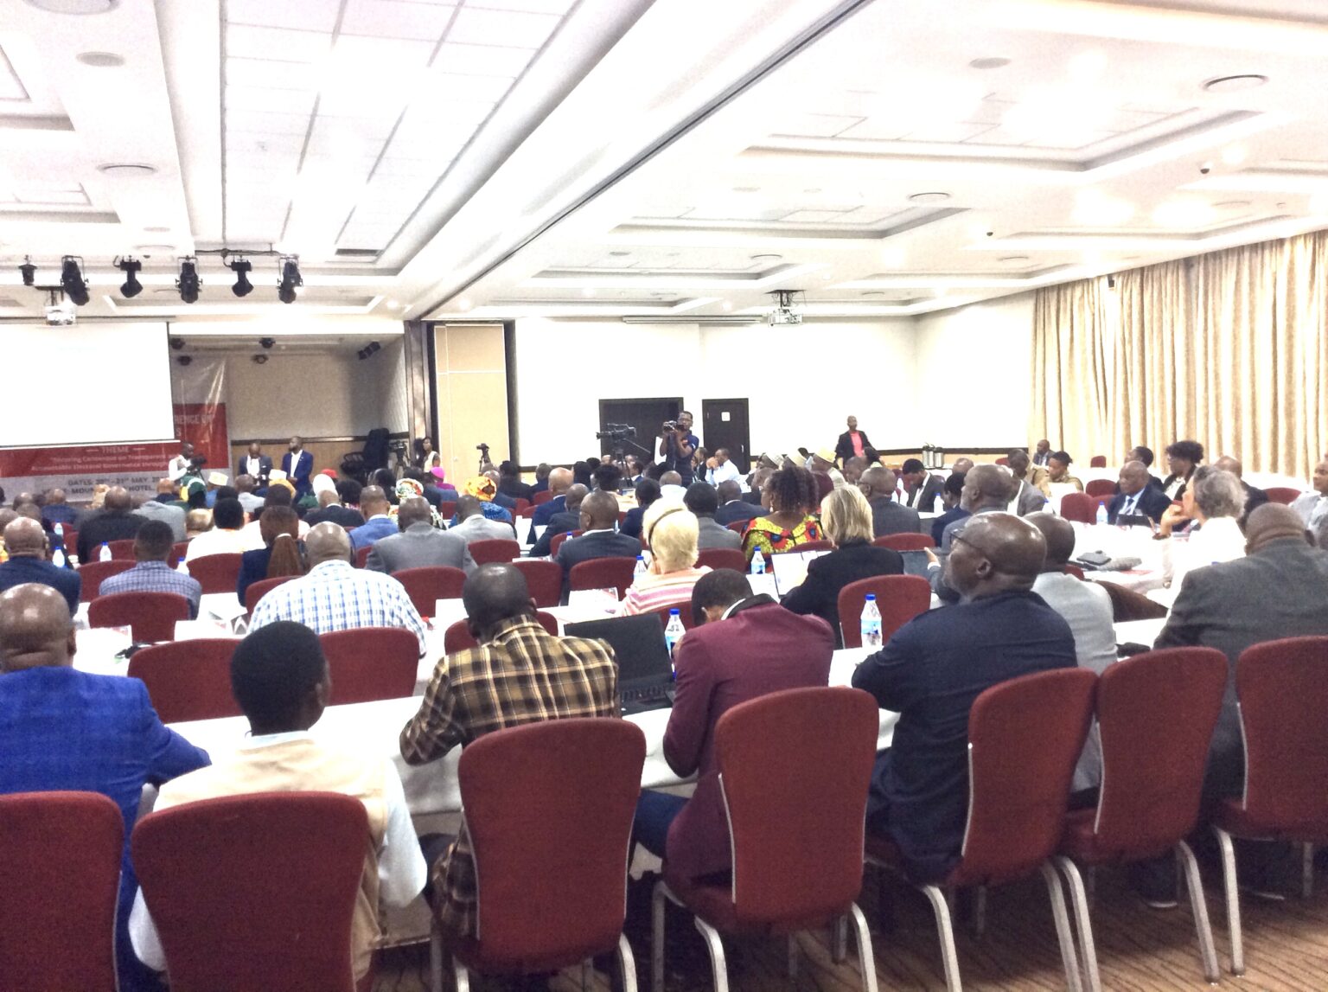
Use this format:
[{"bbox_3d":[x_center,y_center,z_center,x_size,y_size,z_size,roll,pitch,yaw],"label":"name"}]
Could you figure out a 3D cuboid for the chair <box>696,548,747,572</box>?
[{"bbox_3d":[0.177,0.744,7.063,0.445,0.910,0.570,-3,3,-20],"label":"chair"}]

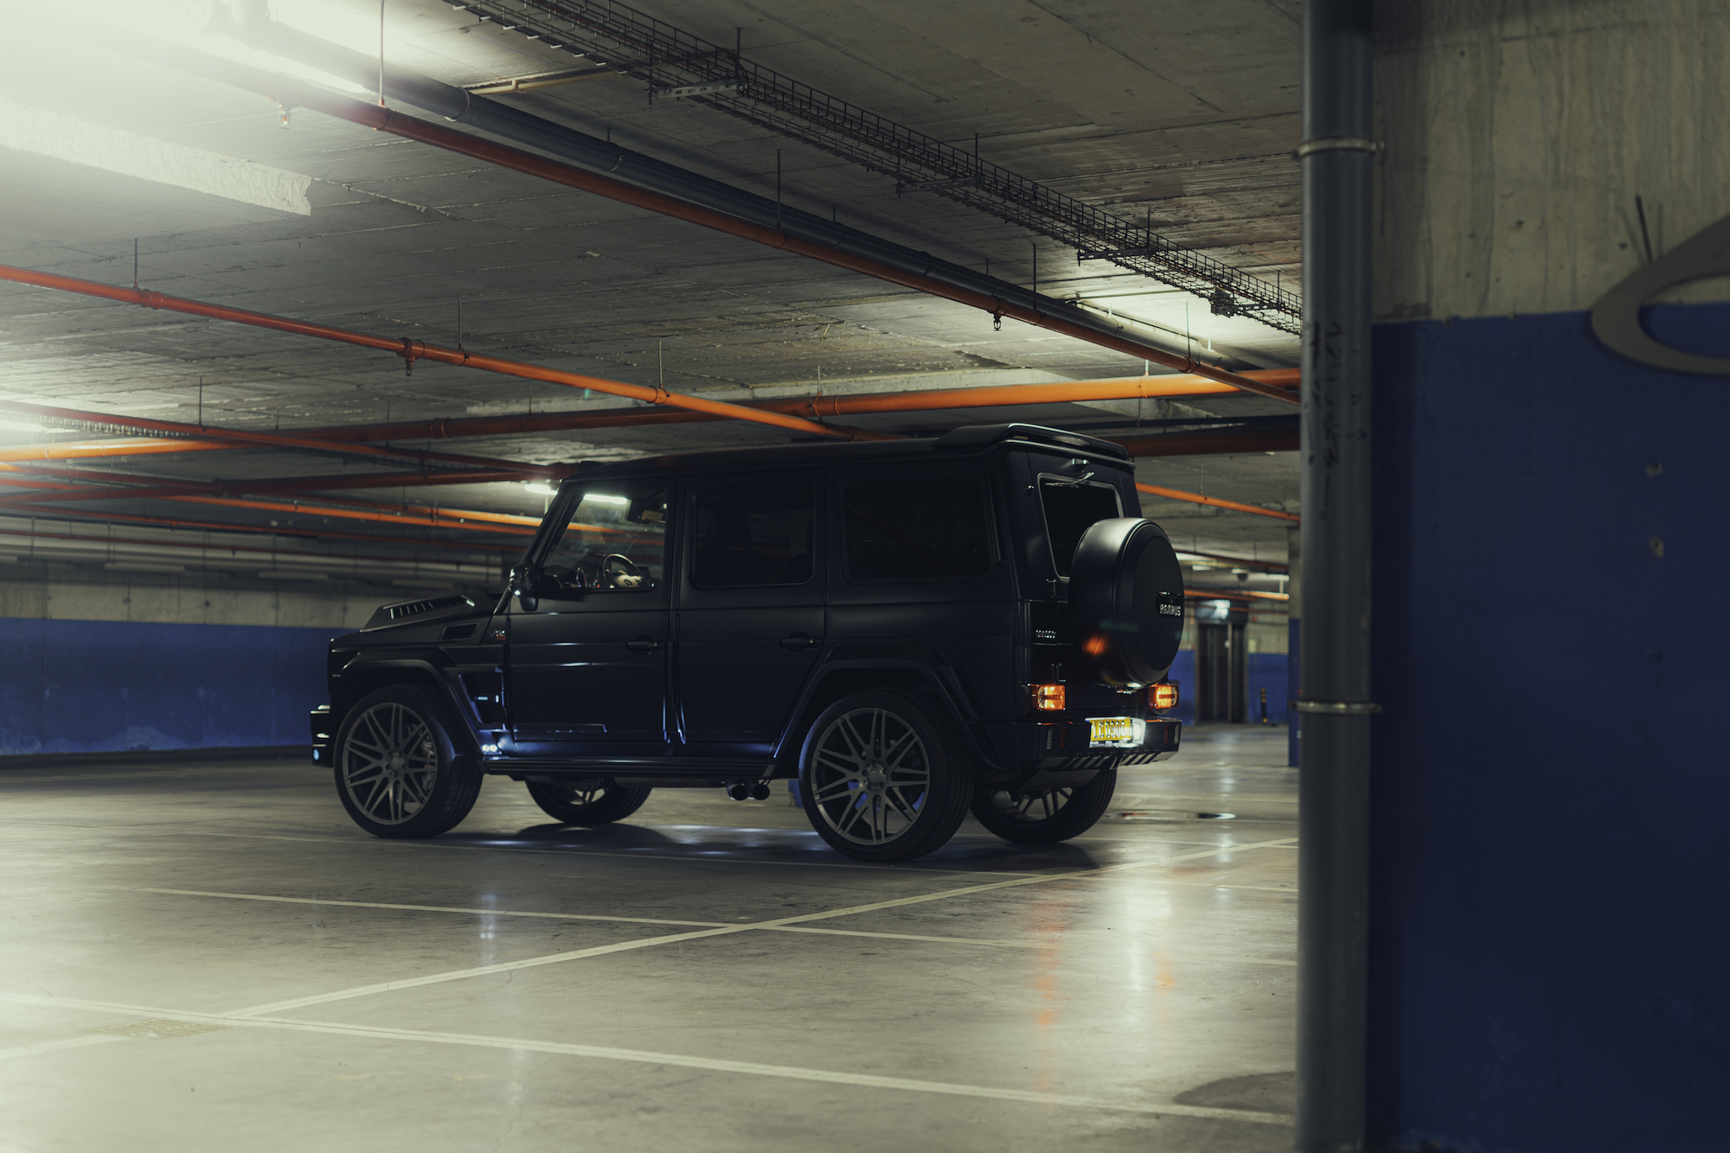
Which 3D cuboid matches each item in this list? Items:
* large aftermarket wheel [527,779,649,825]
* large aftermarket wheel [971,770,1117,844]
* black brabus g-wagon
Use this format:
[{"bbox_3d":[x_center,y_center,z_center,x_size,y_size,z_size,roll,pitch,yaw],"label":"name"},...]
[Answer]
[{"bbox_3d":[-1.583,1.025,13.784,0.790,0.790,0.300,-1,-3,30],"label":"large aftermarket wheel"},{"bbox_3d":[0.880,0.976,12.352,0.790,0.790,0.300,-1,-3,30],"label":"large aftermarket wheel"},{"bbox_3d":[-0.587,0.367,12.337,4.580,1.990,1.950,-1,-3,30],"label":"black brabus g-wagon"}]

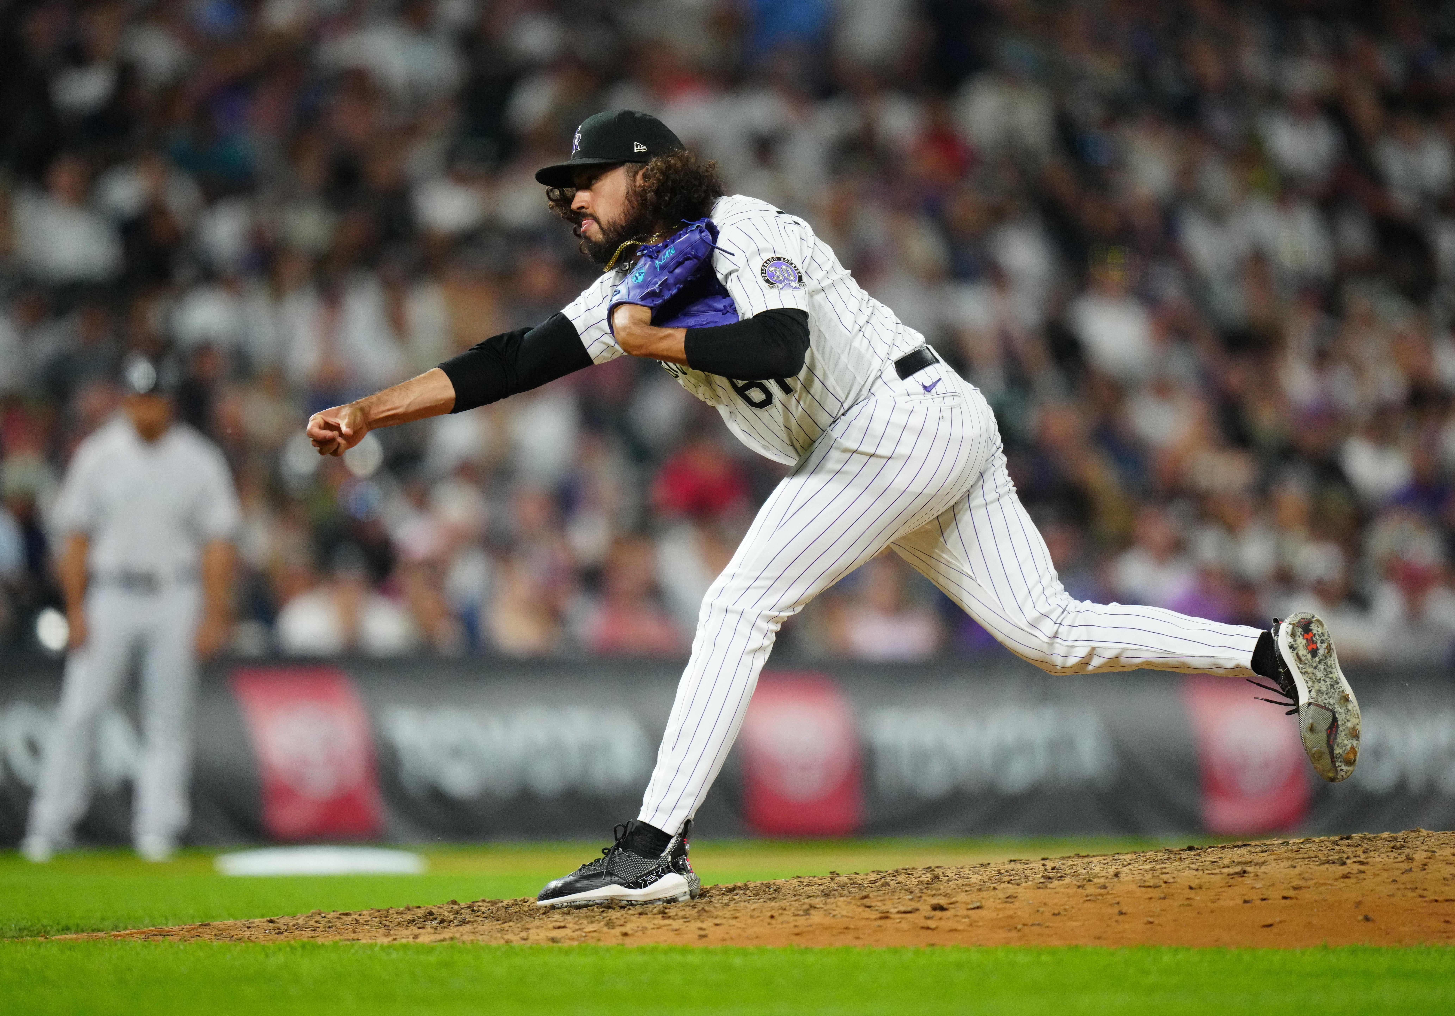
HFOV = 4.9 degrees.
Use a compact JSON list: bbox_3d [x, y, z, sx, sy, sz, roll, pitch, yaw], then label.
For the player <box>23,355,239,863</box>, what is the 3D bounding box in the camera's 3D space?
[{"bbox_3d":[-2.059,0.346,58.500,0.660,1.750,0.380,0,-1,12],"label":"player"}]

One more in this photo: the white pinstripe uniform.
[{"bbox_3d":[0.350,0.013,31.800,1.220,1.200,0.620,0,-1,-13],"label":"white pinstripe uniform"}]

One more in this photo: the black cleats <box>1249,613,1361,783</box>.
[{"bbox_3d":[1.083,0.360,31.780,0.118,0.320,0.140,-12,0,-34],"label":"black cleats"}]

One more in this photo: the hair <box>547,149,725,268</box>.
[{"bbox_3d":[-0.171,-0.566,31.800,0.280,0.230,0.250,5,-10,-20],"label":"hair"}]

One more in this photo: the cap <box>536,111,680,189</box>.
[{"bbox_3d":[-0.220,-0.671,31.800,0.270,0.135,0.180,5,-10,-20],"label":"cap"}]

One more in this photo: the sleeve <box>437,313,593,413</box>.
[{"bbox_3d":[-0.395,-0.275,31.800,0.300,0.115,0.120,-20,-6,-16],"label":"sleeve"}]

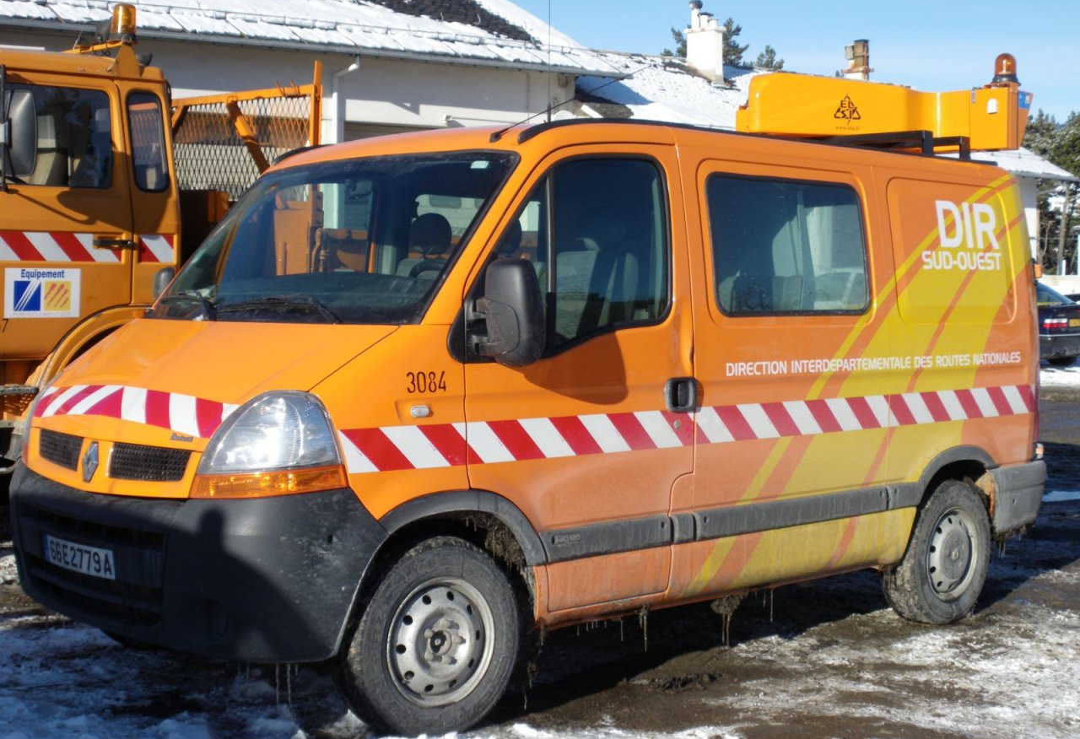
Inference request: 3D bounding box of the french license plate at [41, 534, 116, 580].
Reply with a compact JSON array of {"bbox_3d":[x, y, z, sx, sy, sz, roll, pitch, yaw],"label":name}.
[{"bbox_3d":[-1.582,0.642,5.463,0.020,0.101,0.458,-11,10,-42],"label":"french license plate"}]

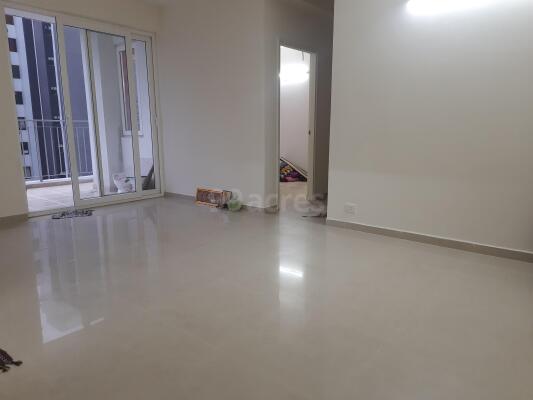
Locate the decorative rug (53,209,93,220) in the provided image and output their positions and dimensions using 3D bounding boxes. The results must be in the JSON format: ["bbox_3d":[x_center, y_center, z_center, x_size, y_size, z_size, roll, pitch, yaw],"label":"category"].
[{"bbox_3d":[-2.432,0.173,4.670,0.470,0.020,0.320,-6,12,-29],"label":"decorative rug"}]

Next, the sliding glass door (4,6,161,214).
[{"bbox_3d":[-2.302,-1.126,5.025,0.122,2.448,1.958,9,13,39],"label":"sliding glass door"}]

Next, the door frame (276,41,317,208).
[{"bbox_3d":[0.384,-0.980,5.096,0.133,2.132,0.918,9,13,39],"label":"door frame"}]

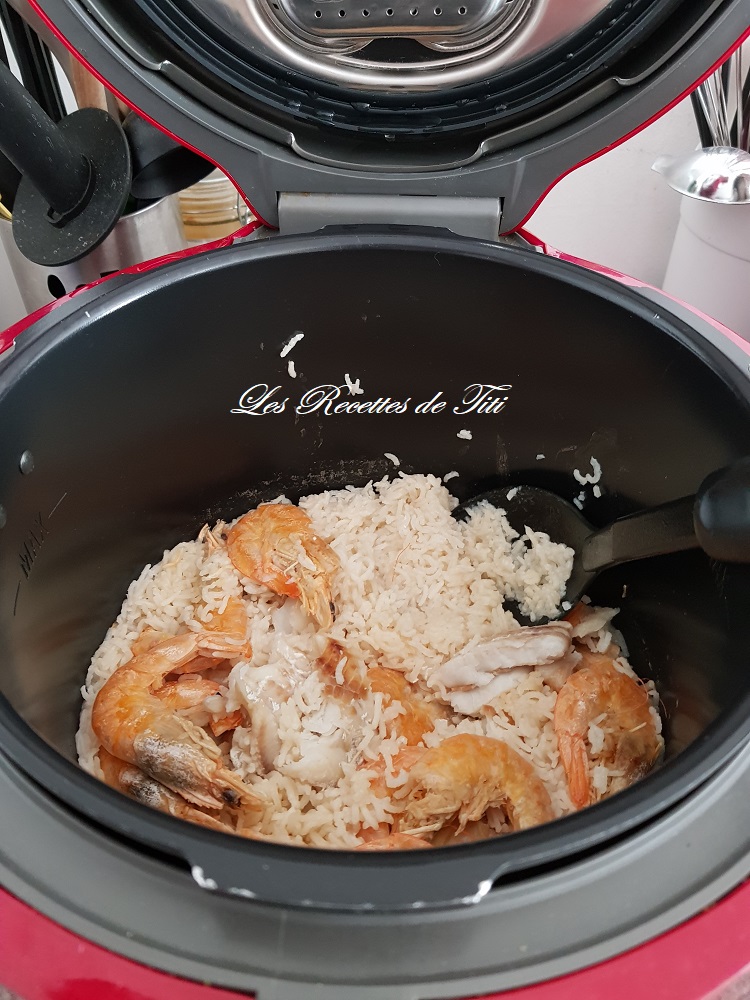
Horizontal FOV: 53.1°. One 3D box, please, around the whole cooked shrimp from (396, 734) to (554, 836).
[{"bbox_3d":[0.033,0.101,0.254,0.059,0.022,0.044,-3,45,-4],"label":"whole cooked shrimp"}]

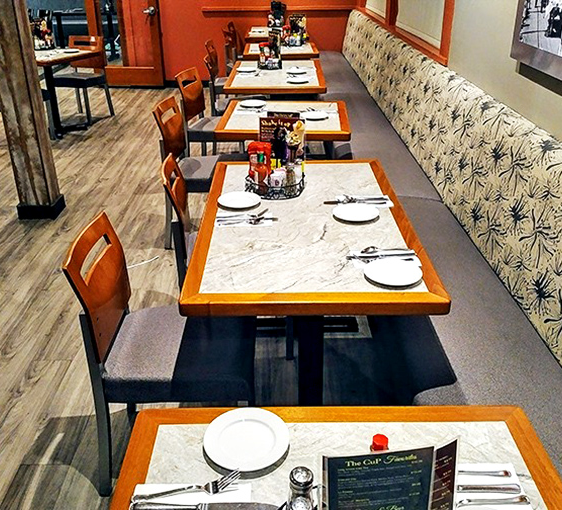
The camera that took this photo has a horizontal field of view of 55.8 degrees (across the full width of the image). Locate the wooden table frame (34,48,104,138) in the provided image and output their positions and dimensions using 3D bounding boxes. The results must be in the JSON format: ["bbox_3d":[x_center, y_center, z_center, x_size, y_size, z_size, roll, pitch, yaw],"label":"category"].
[{"bbox_3d":[-2.422,-1.745,5.656,0.765,0.755,0.765,11,31,19],"label":"wooden table frame"}]

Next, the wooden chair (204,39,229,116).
[{"bbox_3d":[-0.482,-1.798,5.631,0.510,0.870,0.450,2,29,3],"label":"wooden chair"}]

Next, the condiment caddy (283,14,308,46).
[{"bbox_3d":[0.161,-2.451,5.803,0.260,0.300,0.230,0,29,0],"label":"condiment caddy"}]

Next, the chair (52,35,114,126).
[{"bbox_3d":[-2.290,-2.007,6.014,0.450,0.870,0.510,11,31,19],"label":"chair"}]

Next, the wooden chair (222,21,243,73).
[{"bbox_3d":[-0.410,-2.340,6.563,0.540,0.866,0.450,0,29,0],"label":"wooden chair"}]

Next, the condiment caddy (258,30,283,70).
[{"bbox_3d":[-0.085,-1.791,4.653,0.230,0.290,0.200,0,29,0],"label":"condiment caddy"}]

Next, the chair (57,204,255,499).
[{"bbox_3d":[-0.350,0.331,1.801,0.540,0.866,0.445,0,29,0],"label":"chair"}]

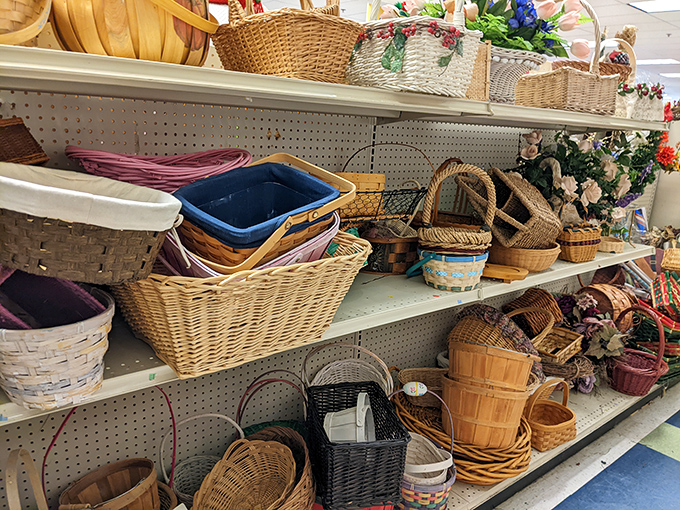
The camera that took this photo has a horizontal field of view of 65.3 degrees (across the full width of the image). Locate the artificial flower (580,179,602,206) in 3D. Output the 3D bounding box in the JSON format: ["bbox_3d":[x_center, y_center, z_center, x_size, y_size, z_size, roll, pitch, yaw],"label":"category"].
[{"bbox_3d":[0.939,-0.234,1.981,0.081,0.107,0.076,10,16,24],"label":"artificial flower"}]

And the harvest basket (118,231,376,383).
[{"bbox_3d":[-0.209,0.067,1.074,0.445,0.211,0.320,-8,18,-39],"label":"harvest basket"}]

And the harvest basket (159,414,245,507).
[{"bbox_3d":[-0.376,0.593,1.485,0.234,0.335,0.188,0,15,-14],"label":"harvest basket"}]

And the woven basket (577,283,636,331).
[{"bbox_3d":[1.393,0.290,2.794,0.165,0.259,0.259,-4,16,-29],"label":"woven basket"}]

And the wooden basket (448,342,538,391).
[{"bbox_3d":[0.526,0.444,1.905,0.300,0.185,0.300,11,-10,18],"label":"wooden basket"}]

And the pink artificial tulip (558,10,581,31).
[{"bbox_3d":[0.798,-0.812,1.840,0.076,0.050,0.050,-36,5,7],"label":"pink artificial tulip"}]

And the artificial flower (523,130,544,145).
[{"bbox_3d":[0.738,-0.450,2.032,0.079,0.061,0.074,9,15,18],"label":"artificial flower"}]

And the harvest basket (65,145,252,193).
[{"bbox_3d":[-0.396,-0.142,1.248,0.447,0.208,0.241,-8,18,-39],"label":"harvest basket"}]

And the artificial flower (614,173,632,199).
[{"bbox_3d":[1.147,-0.281,2.146,0.081,0.109,0.076,11,16,27],"label":"artificial flower"}]

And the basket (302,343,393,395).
[{"bbox_3d":[0.026,0.475,1.767,0.300,0.388,0.250,0,15,-15],"label":"basket"}]

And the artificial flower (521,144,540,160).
[{"bbox_3d":[0.790,-0.425,2.200,0.080,0.065,0.060,8,15,18],"label":"artificial flower"}]

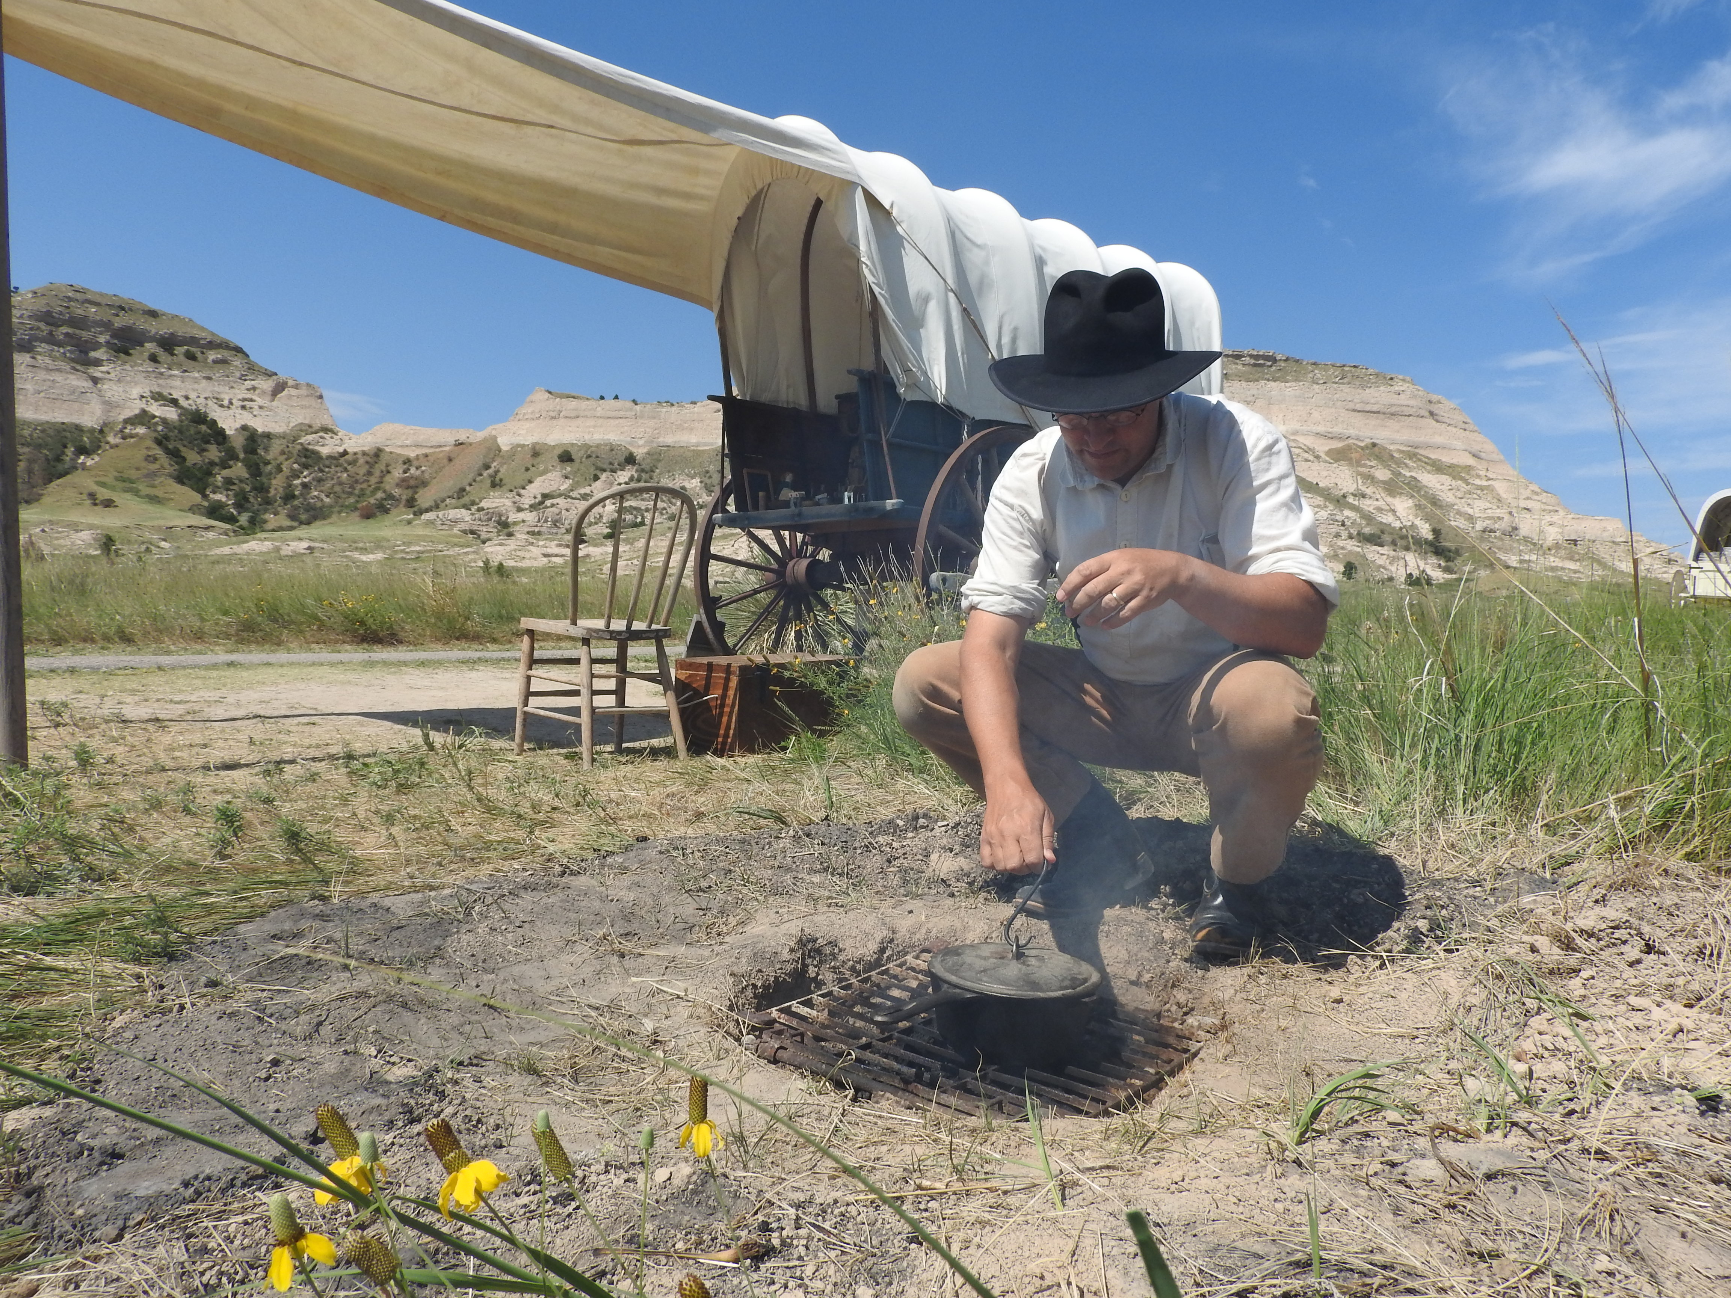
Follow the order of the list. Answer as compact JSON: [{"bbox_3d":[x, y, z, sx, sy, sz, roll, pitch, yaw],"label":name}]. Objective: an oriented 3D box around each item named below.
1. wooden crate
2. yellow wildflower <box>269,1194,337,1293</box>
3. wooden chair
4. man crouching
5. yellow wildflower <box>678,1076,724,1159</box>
[{"bbox_3d":[-0.335,0.184,4.207,0.540,0.297,0.360,-3,5,-43],"label":"wooden crate"},{"bbox_3d":[-0.249,0.261,0.530,0.029,0.041,0.028,-18,6,-25],"label":"yellow wildflower"},{"bbox_3d":[-0.817,-0.089,3.770,0.430,0.875,0.470,-2,5,-36],"label":"wooden chair"},{"bbox_3d":[0.410,-0.058,1.960,0.660,1.080,0.780,2,4,16],"label":"man crouching"},{"bbox_3d":[-0.102,0.289,0.740,0.028,0.047,0.027,0,4,-12],"label":"yellow wildflower"}]

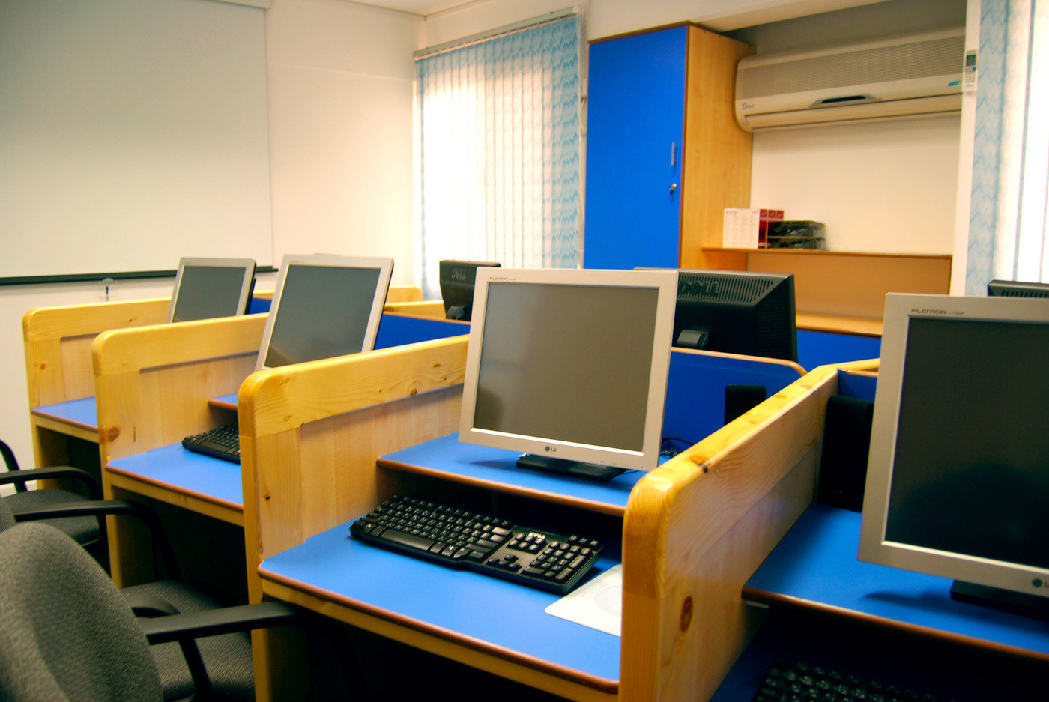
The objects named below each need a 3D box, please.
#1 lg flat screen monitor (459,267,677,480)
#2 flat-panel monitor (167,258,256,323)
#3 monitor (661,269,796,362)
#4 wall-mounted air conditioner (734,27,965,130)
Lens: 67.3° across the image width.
[{"bbox_3d":[0.103,0.040,1.444,0.396,0.380,0.220,6,10,31],"label":"lg flat screen monitor"},{"bbox_3d":[-0.981,-0.114,2.578,0.396,0.370,0.220,6,11,34],"label":"flat-panel monitor"},{"bbox_3d":[0.371,0.016,1.675,0.376,0.370,0.200,9,12,44],"label":"monitor"},{"bbox_3d":[1.291,-1.048,3.096,0.890,0.282,0.190,9,12,43],"label":"wall-mounted air conditioner"}]

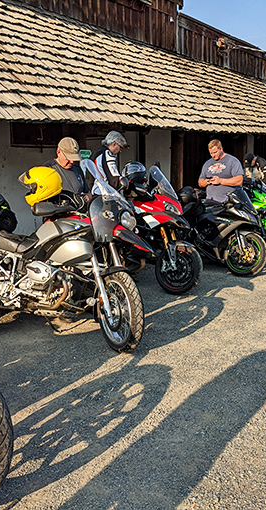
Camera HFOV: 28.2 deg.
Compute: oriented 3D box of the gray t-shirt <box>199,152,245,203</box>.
[{"bbox_3d":[1.193,-1.038,7.150,0.580,0.700,0.360,5,12,28],"label":"gray t-shirt"}]

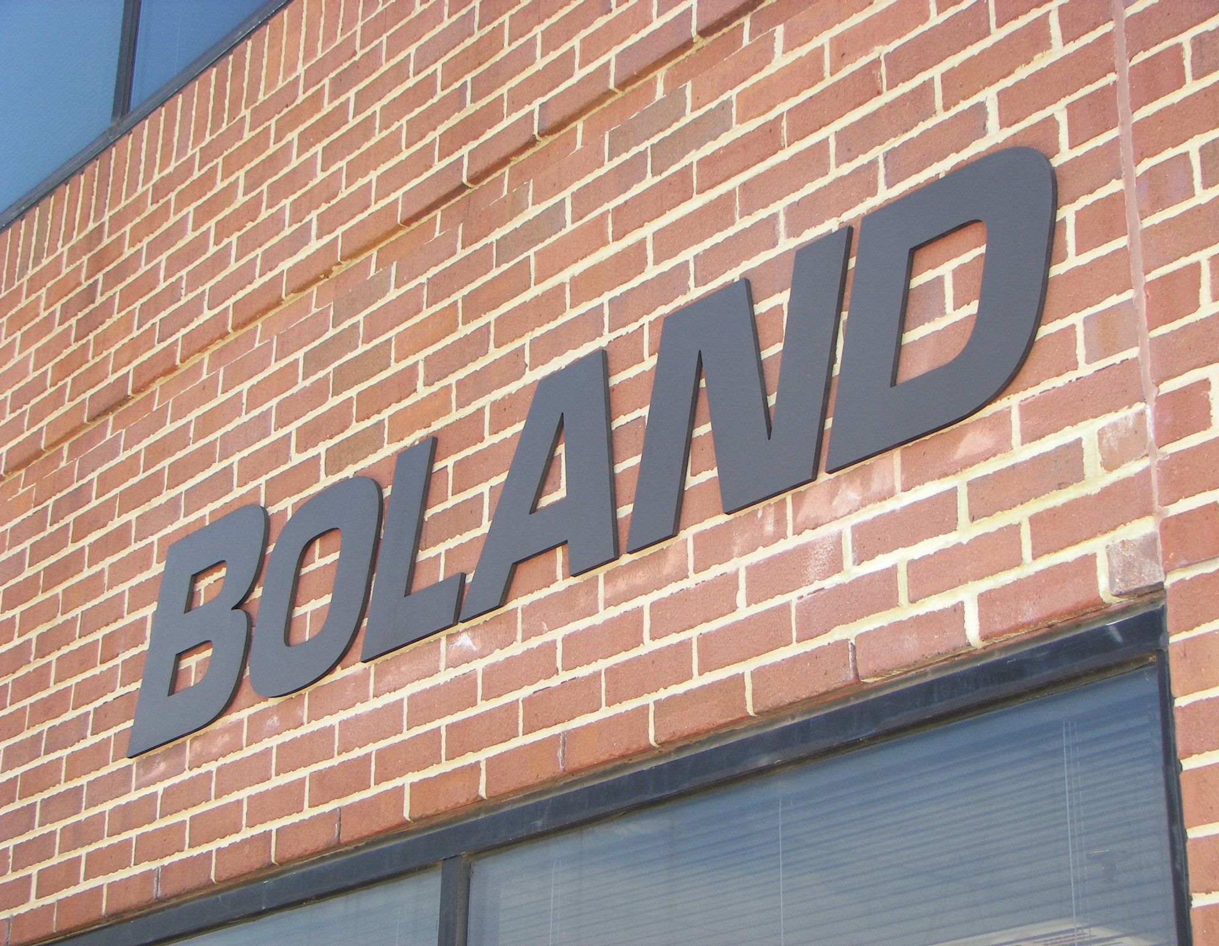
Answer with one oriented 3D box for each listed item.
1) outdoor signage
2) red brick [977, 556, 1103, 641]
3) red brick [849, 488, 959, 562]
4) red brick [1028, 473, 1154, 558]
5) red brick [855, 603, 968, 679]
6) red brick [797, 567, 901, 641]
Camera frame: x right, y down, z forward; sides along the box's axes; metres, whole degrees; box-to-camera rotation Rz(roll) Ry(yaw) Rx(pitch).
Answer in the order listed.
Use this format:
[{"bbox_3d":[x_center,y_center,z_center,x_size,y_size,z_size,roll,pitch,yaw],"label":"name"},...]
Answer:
[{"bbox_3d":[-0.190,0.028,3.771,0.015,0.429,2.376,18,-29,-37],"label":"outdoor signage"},{"bbox_3d":[0.568,0.169,2.836,0.092,0.063,0.195,18,-29,-37],"label":"red brick"},{"bbox_3d":[0.427,0.084,3.051,0.092,0.063,0.195,18,-29,-37],"label":"red brick"},{"bbox_3d":[0.625,0.065,2.808,0.092,0.063,0.189,18,-29,-37],"label":"red brick"},{"bbox_3d":[0.429,0.233,2.987,0.092,0.063,0.195,18,-29,-37],"label":"red brick"},{"bbox_3d":[0.356,0.191,3.097,0.092,0.063,0.195,18,-29,-37],"label":"red brick"}]

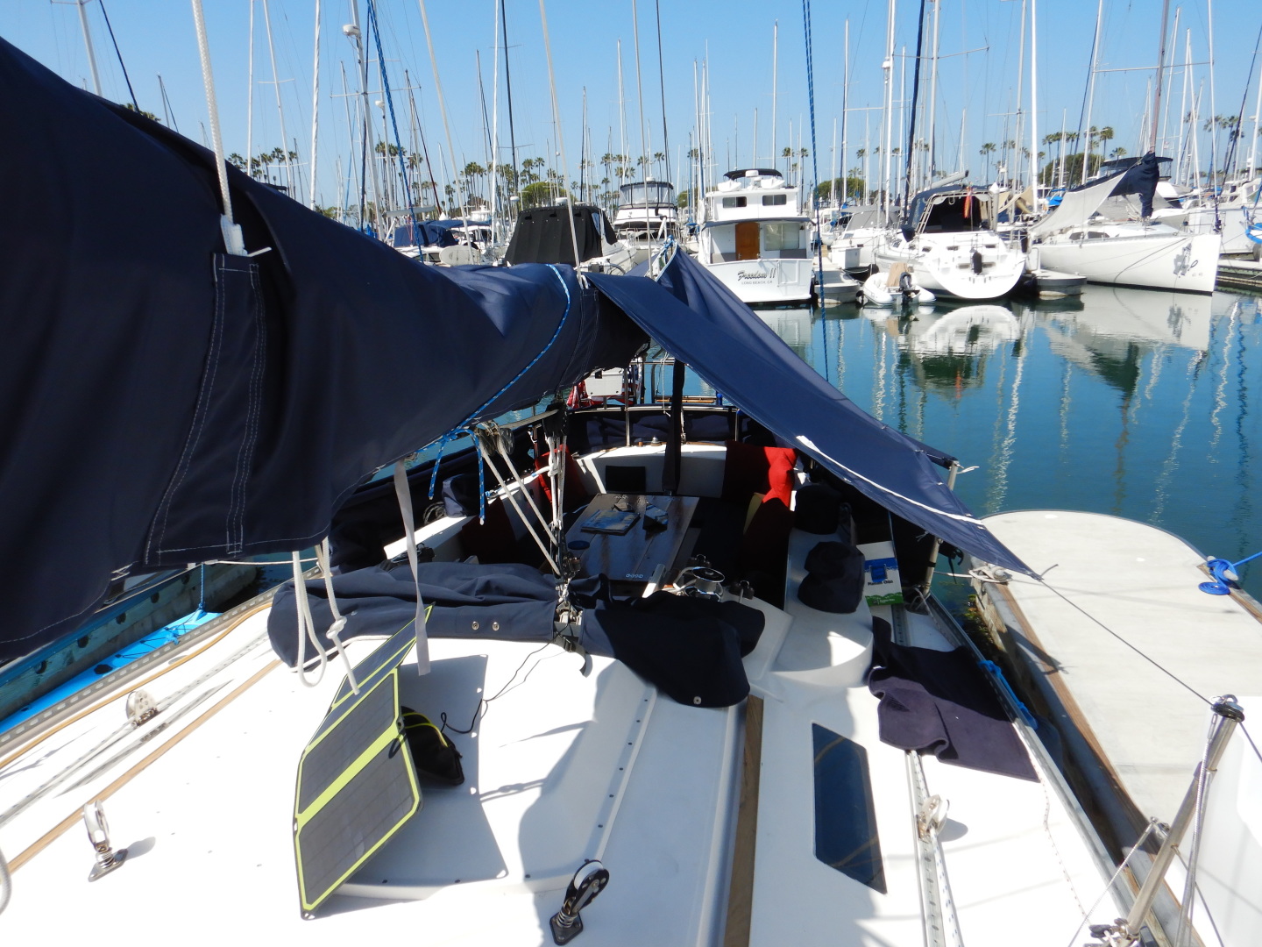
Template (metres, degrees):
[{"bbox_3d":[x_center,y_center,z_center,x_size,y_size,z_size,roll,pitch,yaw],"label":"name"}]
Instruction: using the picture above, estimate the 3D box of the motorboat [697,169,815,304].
[{"bbox_3d":[4.608,-8.934,32.869,3.750,4.500,10.500,-1,15,8],"label":"motorboat"}]

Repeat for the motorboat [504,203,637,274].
[{"bbox_3d":[-1.726,-7.840,31.697,3.100,3.500,9.000,1,15,14],"label":"motorboat"}]

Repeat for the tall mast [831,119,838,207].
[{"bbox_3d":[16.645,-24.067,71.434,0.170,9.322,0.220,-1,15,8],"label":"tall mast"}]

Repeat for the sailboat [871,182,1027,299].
[{"bbox_3d":[10.709,-8.157,30.659,3.700,3.550,10.600,-1,15,7],"label":"sailboat"}]

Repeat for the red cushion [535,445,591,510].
[{"bbox_3d":[-0.415,0.027,5.300,0.140,0.390,0.390,-11,8,34],"label":"red cushion"}]

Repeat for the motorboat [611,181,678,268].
[{"bbox_3d":[0.603,-11.906,43.410,3.600,5.000,10.500,-3,15,-2],"label":"motorboat"}]

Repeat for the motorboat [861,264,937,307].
[{"bbox_3d":[7.912,-5.538,26.214,1.550,1.050,2.700,-2,15,3],"label":"motorboat"}]

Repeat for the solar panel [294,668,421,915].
[{"bbox_3d":[-0.478,0.524,1.504,0.266,0.040,0.376,-43,32,2],"label":"solar panel"}]

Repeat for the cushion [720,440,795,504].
[{"bbox_3d":[0.767,0.009,5.300,0.410,0.410,0.140,5,7,27],"label":"cushion"}]

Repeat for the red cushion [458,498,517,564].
[{"bbox_3d":[-0.681,0.317,4.300,0.140,0.410,0.410,-17,10,19],"label":"red cushion"}]

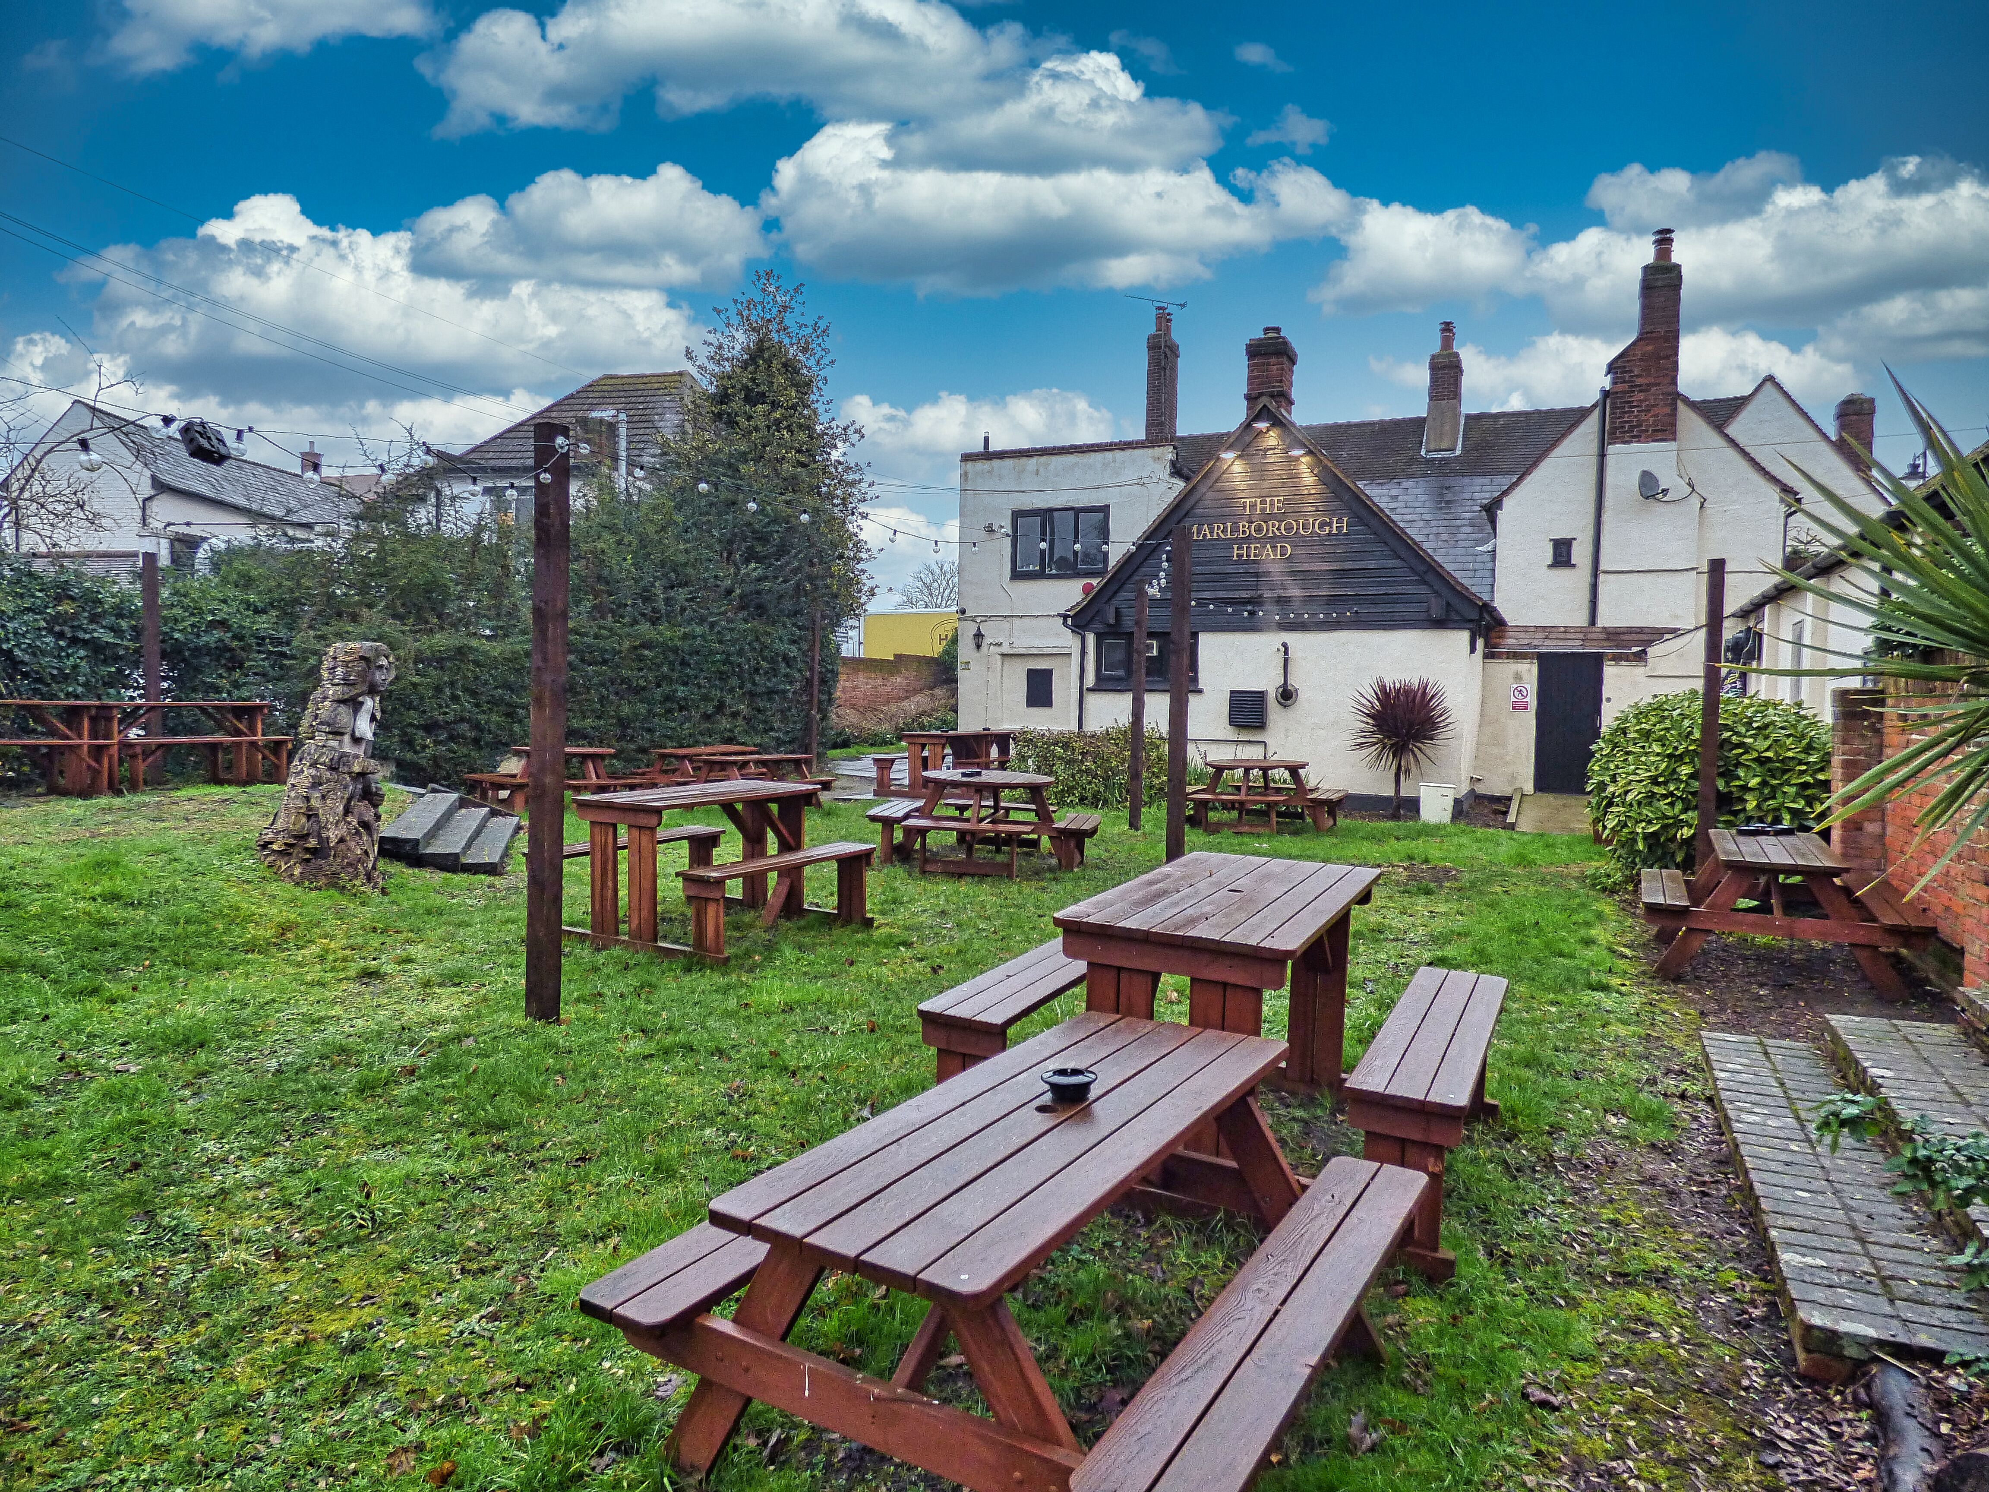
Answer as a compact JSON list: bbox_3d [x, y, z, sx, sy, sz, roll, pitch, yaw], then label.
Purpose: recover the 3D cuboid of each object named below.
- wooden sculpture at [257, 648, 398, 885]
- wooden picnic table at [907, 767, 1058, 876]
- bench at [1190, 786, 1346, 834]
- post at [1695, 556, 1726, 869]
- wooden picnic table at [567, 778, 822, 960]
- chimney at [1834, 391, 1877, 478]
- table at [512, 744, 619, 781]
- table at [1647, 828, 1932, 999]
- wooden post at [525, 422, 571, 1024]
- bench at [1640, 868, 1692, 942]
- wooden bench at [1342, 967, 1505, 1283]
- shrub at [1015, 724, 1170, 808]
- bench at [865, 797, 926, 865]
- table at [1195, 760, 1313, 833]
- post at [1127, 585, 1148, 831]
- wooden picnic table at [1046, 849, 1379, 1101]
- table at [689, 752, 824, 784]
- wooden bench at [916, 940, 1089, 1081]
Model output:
[{"bbox_3d":[-4.960,0.121,8.548,0.880,1.750,0.720,1,3,11],"label":"wooden sculpture"},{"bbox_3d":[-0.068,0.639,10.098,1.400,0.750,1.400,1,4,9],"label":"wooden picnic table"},{"bbox_3d":[2.990,0.707,13.135,1.850,0.420,1.900,2,4,24],"label":"bench"},{"bbox_3d":[6.019,-0.209,9.624,0.118,2.720,0.118,3,4,29],"label":"post"},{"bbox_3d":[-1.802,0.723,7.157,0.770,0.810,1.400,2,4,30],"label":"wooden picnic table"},{"bbox_3d":[14.983,-5.368,20.000,0.660,1.500,0.680,2,3,24],"label":"chimney"},{"bbox_3d":[-5.201,0.416,13.920,1.270,0.740,1.250,-1,3,-20],"label":"table"},{"bbox_3d":[4.651,0.953,6.887,1.330,0.705,1.470,3,4,29],"label":"table"},{"bbox_3d":[-1.998,-0.088,5.142,0.150,2.660,0.150,1,3,-14],"label":"wooden post"},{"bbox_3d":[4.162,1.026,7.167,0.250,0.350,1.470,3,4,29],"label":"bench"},{"bbox_3d":[1.381,1.109,3.582,0.320,0.480,1.400,2,3,28],"label":"wooden bench"},{"bbox_3d":[1.248,0.295,14.671,1.950,1.100,1.000,2,3,24],"label":"shrub"},{"bbox_3d":[-0.865,0.771,10.237,0.320,0.425,1.080,1,4,9],"label":"bench"},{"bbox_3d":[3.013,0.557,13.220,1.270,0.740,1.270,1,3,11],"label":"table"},{"bbox_3d":[1.542,-0.414,12.381,0.120,2.670,0.120,2,4,17],"label":"post"},{"bbox_3d":[0.839,0.948,4.063,0.790,0.865,1.450,3,4,28],"label":"wooden picnic table"},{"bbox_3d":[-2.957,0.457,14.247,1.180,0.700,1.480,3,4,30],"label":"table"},{"bbox_3d":[0.230,1.099,4.393,0.330,0.505,1.480,3,4,28],"label":"wooden bench"}]

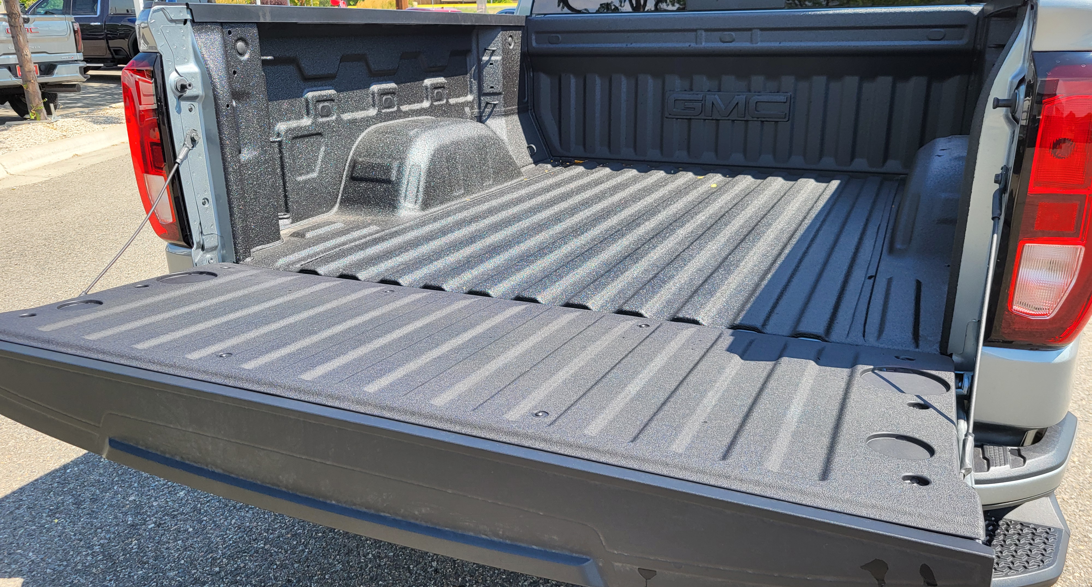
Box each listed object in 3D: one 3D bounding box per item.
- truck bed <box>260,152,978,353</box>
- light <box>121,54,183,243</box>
[{"bbox_3d":[0.322,-0.225,2.407,1.550,0.075,1.743,7,19,23],"label":"truck bed"},{"bbox_3d":[-0.860,-0.342,1.921,0.205,0.427,0.190,7,19,23],"label":"light"}]

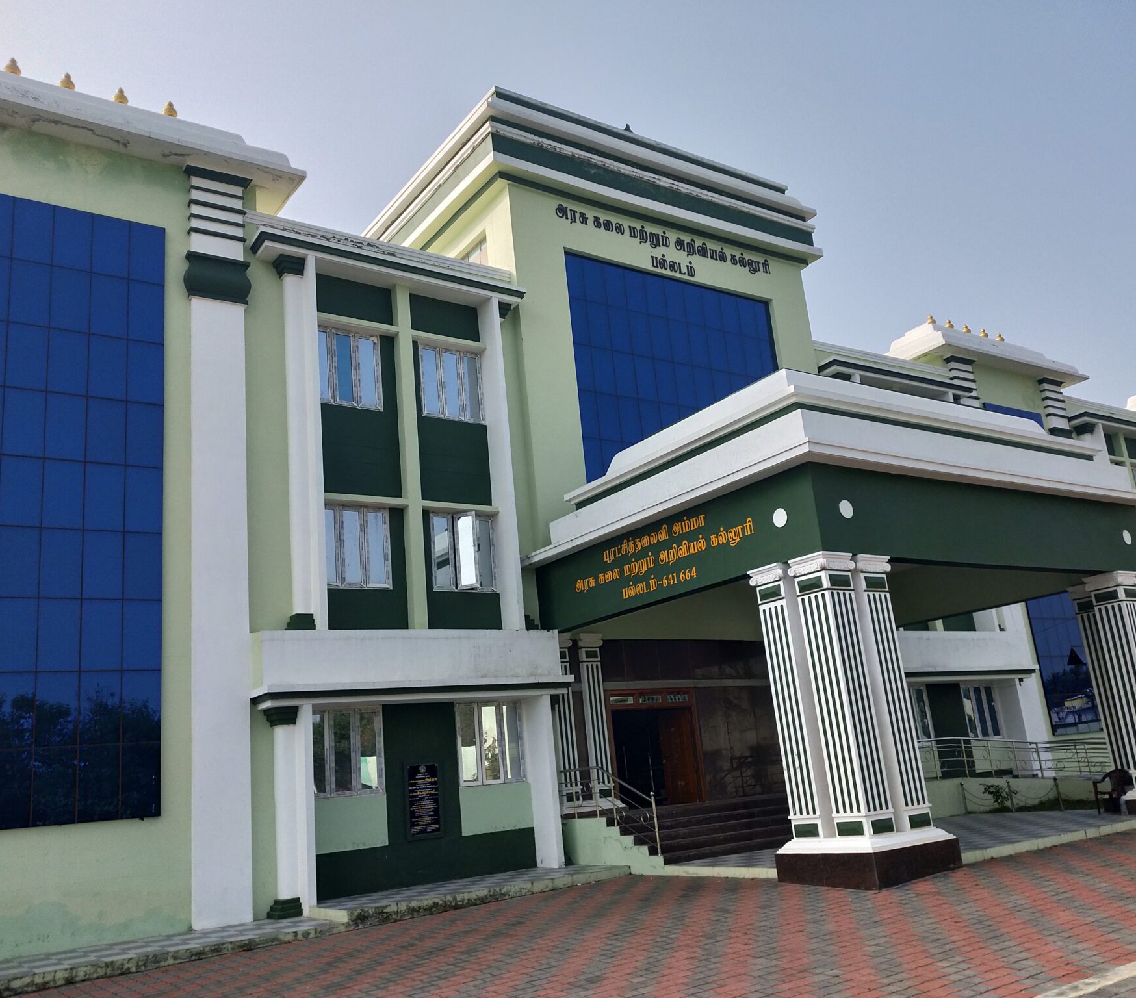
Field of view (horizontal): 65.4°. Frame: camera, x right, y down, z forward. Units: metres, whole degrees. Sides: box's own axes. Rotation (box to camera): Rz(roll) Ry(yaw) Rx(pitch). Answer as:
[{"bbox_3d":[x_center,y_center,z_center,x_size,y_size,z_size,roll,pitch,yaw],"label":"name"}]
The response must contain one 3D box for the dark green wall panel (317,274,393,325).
[{"bbox_3d":[-3.809,-3.537,15.749,1.476,0.778,0.111,2,-15,-31],"label":"dark green wall panel"}]

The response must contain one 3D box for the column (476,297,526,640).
[{"bbox_3d":[-1.259,-0.649,16.212,0.157,6.222,0.489,2,-15,-31],"label":"column"}]

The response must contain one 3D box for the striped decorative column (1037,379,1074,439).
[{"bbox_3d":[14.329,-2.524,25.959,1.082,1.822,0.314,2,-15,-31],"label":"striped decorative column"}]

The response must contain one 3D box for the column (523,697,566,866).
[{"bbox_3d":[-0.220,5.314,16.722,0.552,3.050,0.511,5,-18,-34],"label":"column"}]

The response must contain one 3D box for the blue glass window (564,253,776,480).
[{"bbox_3d":[2.573,-2.439,18.925,5.598,4.881,0.111,2,-15,-31],"label":"blue glass window"}]

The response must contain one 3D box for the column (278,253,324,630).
[{"bbox_3d":[-4.810,-1.144,15.761,0.684,7.009,0.510,5,-18,-34],"label":"column"}]

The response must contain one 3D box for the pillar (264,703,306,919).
[{"bbox_3d":[-4.551,4.952,14.225,0.692,3.120,0.510,5,-18,-34],"label":"pillar"}]

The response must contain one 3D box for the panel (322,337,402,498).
[{"bbox_3d":[-4.040,-1.637,16.770,1.650,3.334,0.204,5,-18,-34],"label":"panel"}]

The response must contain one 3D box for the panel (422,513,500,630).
[{"bbox_3d":[-2.078,1.413,17.096,1.564,2.280,0.204,5,-18,-34],"label":"panel"}]

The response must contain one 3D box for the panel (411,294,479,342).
[{"bbox_3d":[-2.293,-3.394,16.626,1.427,0.757,0.111,2,-15,-31],"label":"panel"}]

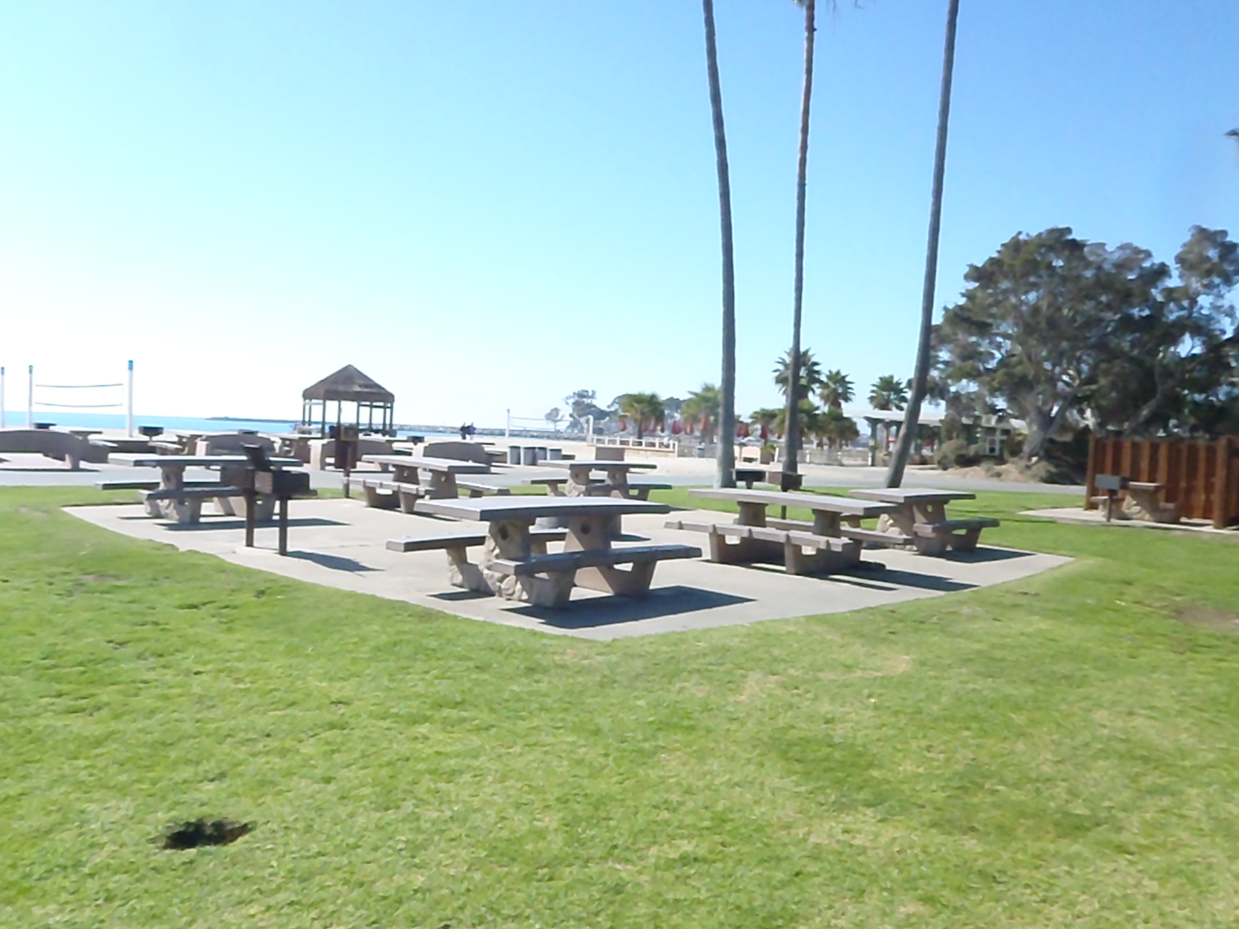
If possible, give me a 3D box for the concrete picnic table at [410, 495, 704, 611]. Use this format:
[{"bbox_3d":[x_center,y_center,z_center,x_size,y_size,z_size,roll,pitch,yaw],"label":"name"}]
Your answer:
[{"bbox_3d":[-0.628,0.745,9.078,1.681,0.783,2.354,5,3,42],"label":"concrete picnic table"}]

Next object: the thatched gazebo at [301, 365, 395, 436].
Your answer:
[{"bbox_3d":[-13.481,-2.985,49.969,4.450,4.023,4.450,2,2,-5],"label":"thatched gazebo"}]

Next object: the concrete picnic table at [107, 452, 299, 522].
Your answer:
[{"bbox_3d":[-5.674,0.324,13.852,1.687,0.783,2.352,4,2,42],"label":"concrete picnic table"}]

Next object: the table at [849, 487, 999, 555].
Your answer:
[{"bbox_3d":[4.292,0.786,14.657,1.681,0.783,2.354,5,3,42],"label":"table"}]

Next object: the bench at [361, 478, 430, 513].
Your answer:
[{"bbox_3d":[-3.709,0.526,15.969,2.335,0.407,0.290,5,3,43],"label":"bench"}]

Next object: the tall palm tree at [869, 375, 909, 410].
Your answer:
[{"bbox_3d":[23.725,-4.142,87.926,3.485,7.434,3.485,2,2,0],"label":"tall palm tree"}]

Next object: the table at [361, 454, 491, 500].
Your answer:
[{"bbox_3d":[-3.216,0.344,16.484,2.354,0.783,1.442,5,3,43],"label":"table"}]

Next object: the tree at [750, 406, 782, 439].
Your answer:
[{"bbox_3d":[13.046,-3.060,88.000,3.500,4.100,3.500,3,2,0],"label":"tree"}]

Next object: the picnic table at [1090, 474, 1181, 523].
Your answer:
[{"bbox_3d":[12.137,0.858,23.395,1.681,0.783,2.354,4,3,35],"label":"picnic table"}]

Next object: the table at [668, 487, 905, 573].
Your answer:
[{"bbox_3d":[1.992,0.781,11.830,2.352,0.783,1.687,4,2,41],"label":"table"}]

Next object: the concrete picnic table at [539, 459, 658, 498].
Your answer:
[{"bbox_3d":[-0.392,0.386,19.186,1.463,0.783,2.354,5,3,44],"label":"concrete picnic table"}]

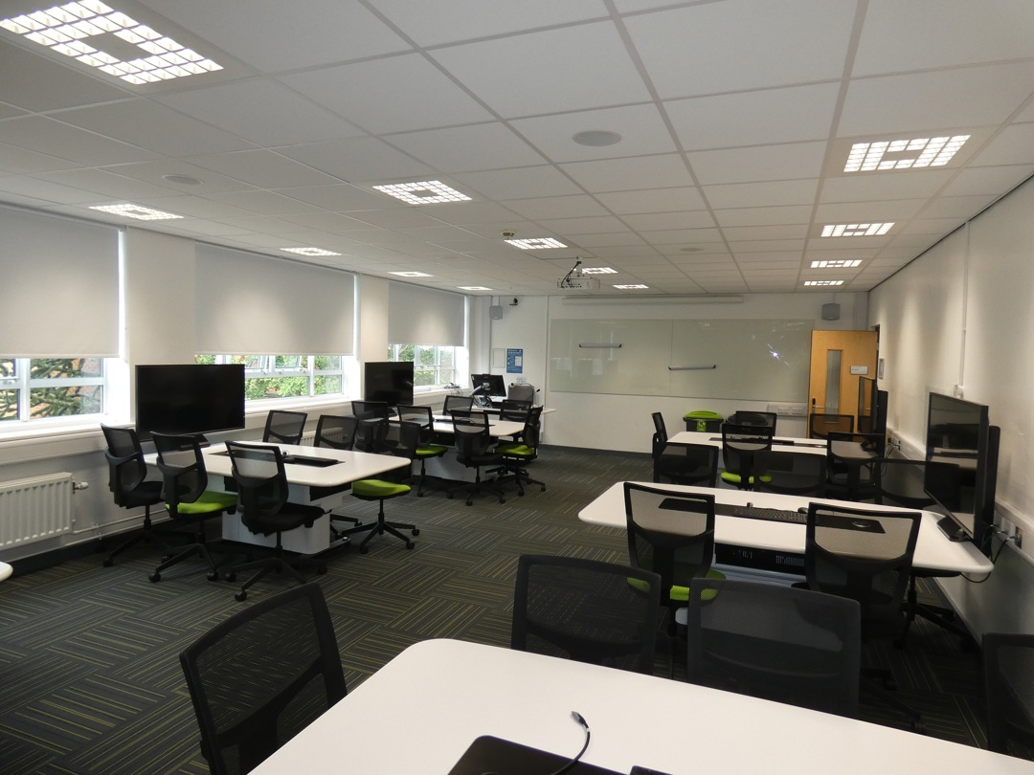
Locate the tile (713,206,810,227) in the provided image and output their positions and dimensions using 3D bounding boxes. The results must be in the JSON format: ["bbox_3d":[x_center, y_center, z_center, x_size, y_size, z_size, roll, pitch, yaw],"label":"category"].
[{"bbox_3d":[1.609,-1.116,3.898,0.600,0.020,0.600,4,5,24],"label":"tile"}]

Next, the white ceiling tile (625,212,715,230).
[{"bbox_3d":[1.046,-1.149,4.130,0.595,0.022,0.595,3,4,23],"label":"white ceiling tile"}]

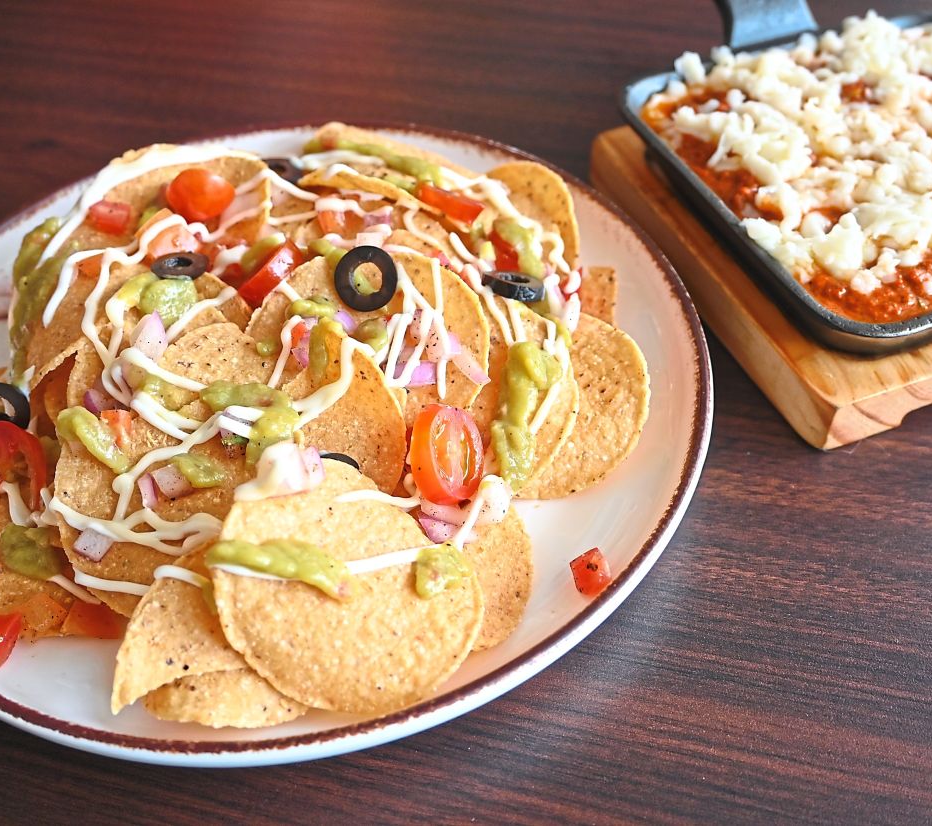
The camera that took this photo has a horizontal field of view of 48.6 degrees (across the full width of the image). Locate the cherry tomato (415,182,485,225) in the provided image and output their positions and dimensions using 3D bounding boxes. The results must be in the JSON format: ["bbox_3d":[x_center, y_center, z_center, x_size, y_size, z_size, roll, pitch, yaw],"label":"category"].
[{"bbox_3d":[-0.006,-0.067,0.348,0.024,0.012,0.017,16,19,-5],"label":"cherry tomato"}]

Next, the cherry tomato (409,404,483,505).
[{"bbox_3d":[-0.008,0.012,0.285,0.013,0.027,0.024,-12,0,42],"label":"cherry tomato"}]

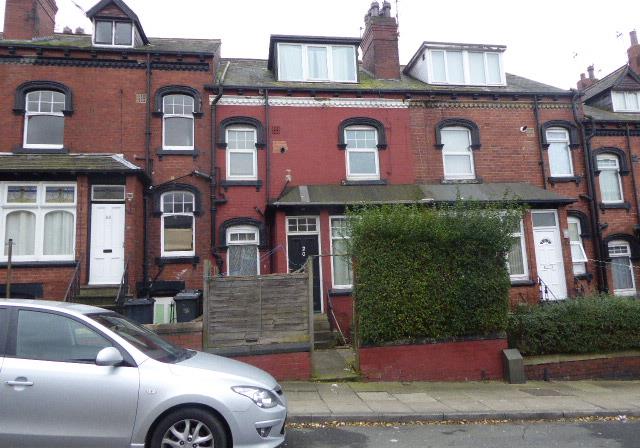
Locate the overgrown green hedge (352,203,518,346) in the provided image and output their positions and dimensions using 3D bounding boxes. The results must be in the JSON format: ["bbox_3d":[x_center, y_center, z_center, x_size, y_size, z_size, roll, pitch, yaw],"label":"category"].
[{"bbox_3d":[2.133,0.945,8.551,3.030,2.500,0.900,-1,-8,-8],"label":"overgrown green hedge"}]

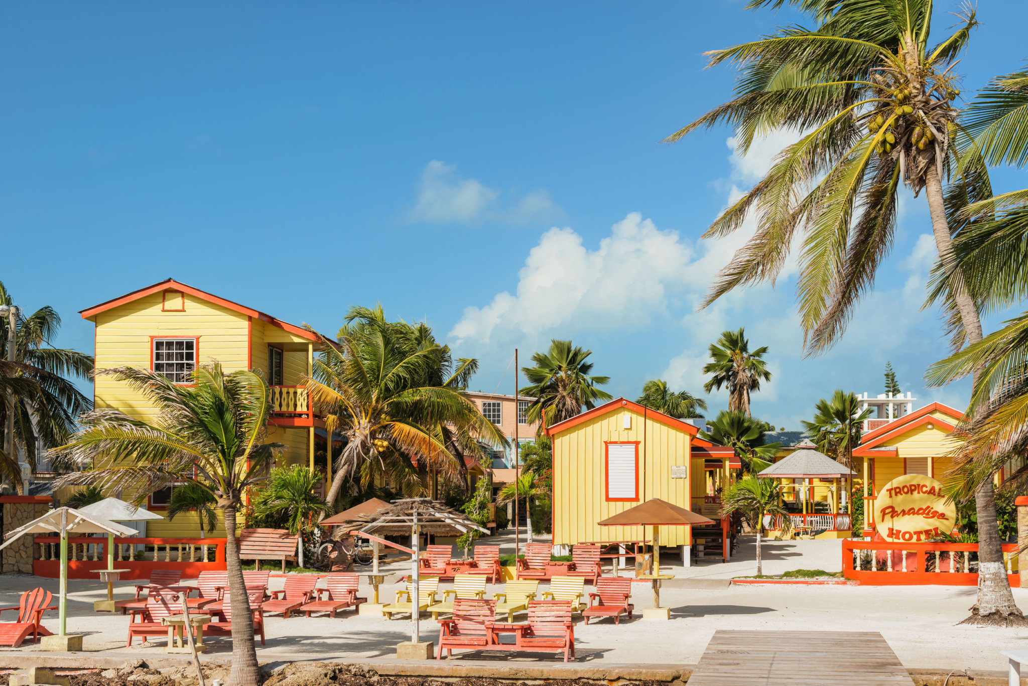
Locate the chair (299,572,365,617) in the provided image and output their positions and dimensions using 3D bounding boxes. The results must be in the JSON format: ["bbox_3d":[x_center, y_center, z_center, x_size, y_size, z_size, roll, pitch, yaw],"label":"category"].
[{"bbox_3d":[-3.300,4.661,26.386,0.700,0.740,1.600,-1,-5,15],"label":"chair"}]

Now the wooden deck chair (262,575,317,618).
[{"bbox_3d":[-3.930,4.364,24.634,0.720,0.720,1.850,-1,-6,11],"label":"wooden deck chair"}]

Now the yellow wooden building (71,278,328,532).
[{"bbox_3d":[-8.291,2.623,42.902,6.870,8.050,8.000,-1,-6,5],"label":"yellow wooden building"}]

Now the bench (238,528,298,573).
[{"bbox_3d":[-6.809,5.606,38.404,1.700,1.120,0.750,-2,-6,19],"label":"bench"}]

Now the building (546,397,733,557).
[{"bbox_3d":[4.237,4.288,43.771,4.950,4.750,7.000,-1,-6,12],"label":"building"}]

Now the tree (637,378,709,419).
[{"bbox_3d":[8.642,5.990,77.792,4.200,8.110,4.200,0,-6,0],"label":"tree"}]

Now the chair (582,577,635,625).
[{"bbox_3d":[1.700,4.583,25.489,0.740,0.730,1.900,-1,-6,13],"label":"chair"}]

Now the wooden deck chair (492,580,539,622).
[{"bbox_3d":[-0.060,4.618,25.587,0.700,0.680,1.650,-1,-5,15],"label":"wooden deck chair"}]

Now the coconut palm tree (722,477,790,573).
[{"bbox_3d":[6.220,4.591,36.434,1.750,2.600,1.750,0,-5,0],"label":"coconut palm tree"}]

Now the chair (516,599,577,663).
[{"bbox_3d":[0.464,4.068,20.284,0.800,0.820,0.800,-1,-6,9],"label":"chair"}]

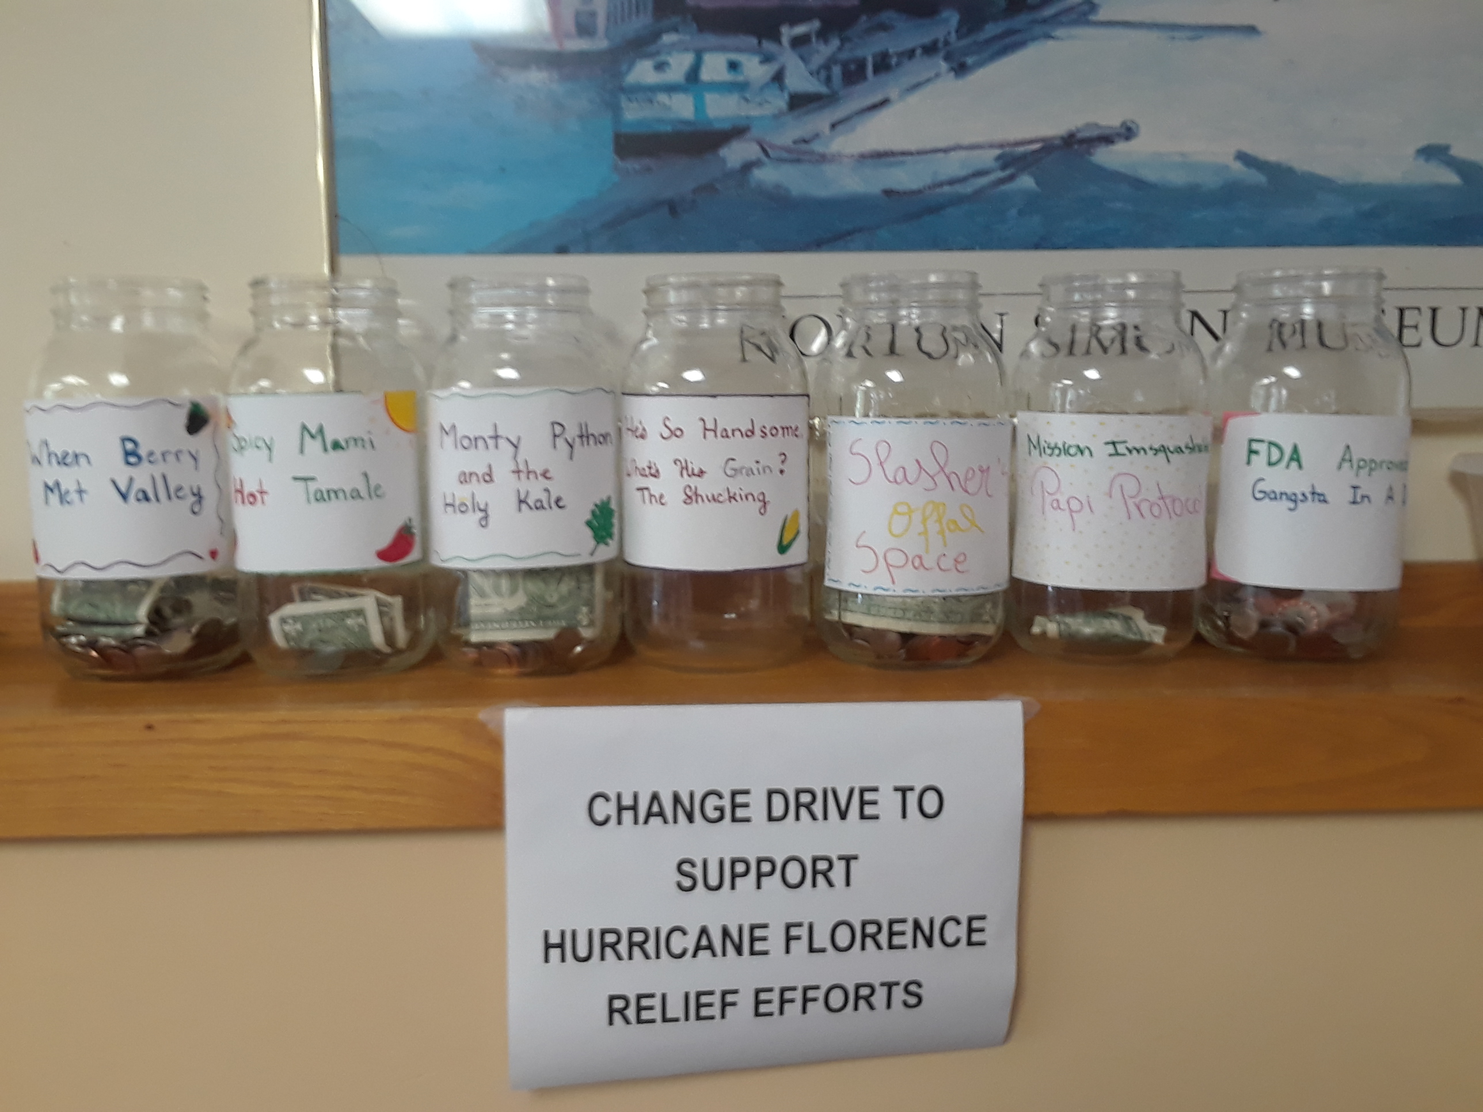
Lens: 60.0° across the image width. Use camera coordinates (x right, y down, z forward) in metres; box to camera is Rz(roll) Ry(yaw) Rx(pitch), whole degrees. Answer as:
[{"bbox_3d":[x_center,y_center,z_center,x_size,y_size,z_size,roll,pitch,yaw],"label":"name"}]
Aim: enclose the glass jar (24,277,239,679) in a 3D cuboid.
[{"bbox_3d":[-0.370,-0.048,0.788,0.115,0.232,0.115,-2,7,-11],"label":"glass jar"}]

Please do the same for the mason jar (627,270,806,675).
[{"bbox_3d":[-0.016,-0.052,0.791,0.115,0.232,0.115,-1,7,0],"label":"mason jar"}]

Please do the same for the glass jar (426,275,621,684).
[{"bbox_3d":[-0.133,-0.051,0.790,0.115,0.232,0.115,-1,7,-7],"label":"glass jar"}]

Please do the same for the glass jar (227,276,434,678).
[{"bbox_3d":[-0.249,-0.049,0.787,0.115,0.232,0.115,-1,7,-5],"label":"glass jar"}]

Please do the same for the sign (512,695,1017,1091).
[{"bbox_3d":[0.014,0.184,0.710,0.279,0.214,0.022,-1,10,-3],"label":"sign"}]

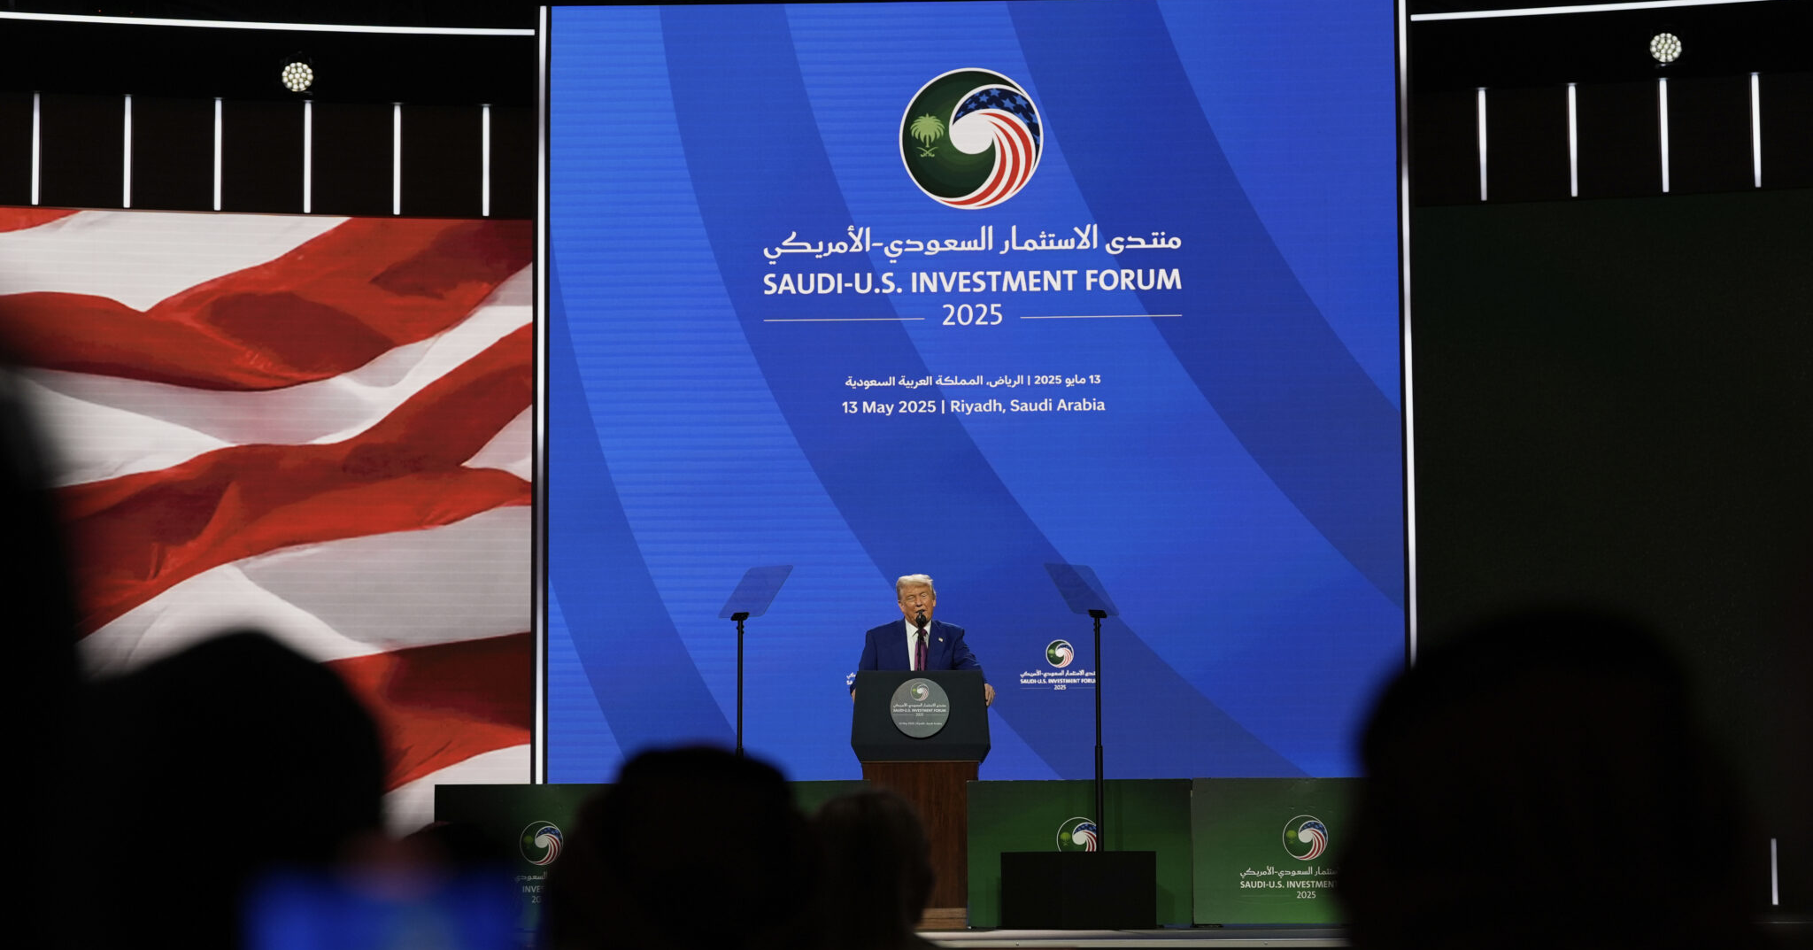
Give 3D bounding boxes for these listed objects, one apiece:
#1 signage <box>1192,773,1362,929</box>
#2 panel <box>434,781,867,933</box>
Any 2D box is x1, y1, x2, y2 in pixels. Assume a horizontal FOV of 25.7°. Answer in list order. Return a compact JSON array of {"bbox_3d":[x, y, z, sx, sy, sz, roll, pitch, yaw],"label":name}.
[{"bbox_3d":[2.110,1.994,21.050,1.190,0.775,0.080,0,-6,0],"label":"signage"},{"bbox_3d":[-1.359,2.030,21.150,2.300,0.775,0.080,-1,-6,4],"label":"panel"}]

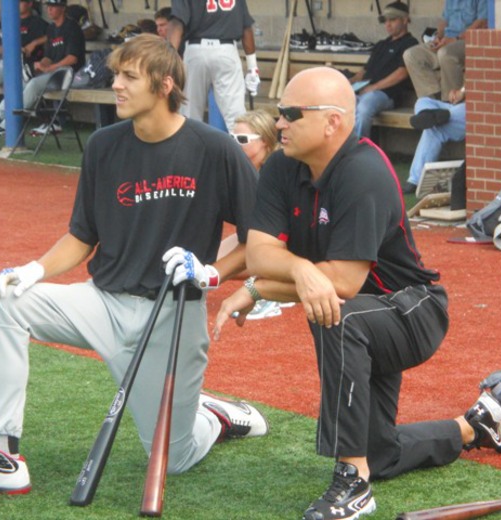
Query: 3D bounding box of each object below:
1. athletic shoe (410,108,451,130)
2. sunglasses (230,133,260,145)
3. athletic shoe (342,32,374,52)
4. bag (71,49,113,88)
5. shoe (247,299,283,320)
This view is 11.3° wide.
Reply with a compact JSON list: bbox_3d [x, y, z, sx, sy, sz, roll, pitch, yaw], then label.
[{"bbox_3d":[1.283,-1.003,17.986,0.300,0.110,0.110,-12,11,-23],"label":"athletic shoe"},{"bbox_3d":[-0.022,-0.545,11.350,0.145,0.050,0.150,5,9,43],"label":"sunglasses"},{"bbox_3d":[0.934,-1.885,22.017,0.300,0.140,0.105,-5,7,-31],"label":"athletic shoe"},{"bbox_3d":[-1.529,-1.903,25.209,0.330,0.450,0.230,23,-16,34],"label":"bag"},{"bbox_3d":[0.063,0.224,11.420,0.092,0.100,0.245,4,8,36],"label":"shoe"}]

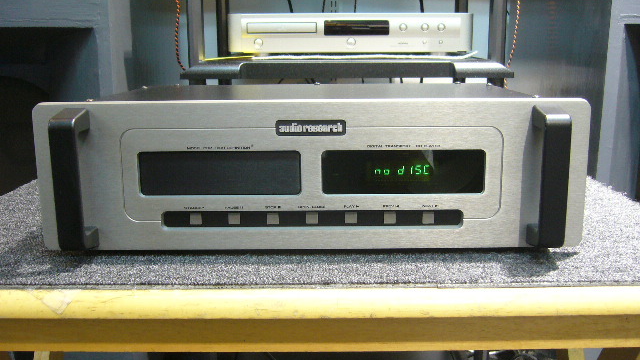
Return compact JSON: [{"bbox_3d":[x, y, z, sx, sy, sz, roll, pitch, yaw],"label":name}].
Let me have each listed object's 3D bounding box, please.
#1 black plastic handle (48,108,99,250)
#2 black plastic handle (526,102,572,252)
[{"bbox_3d":[-0.211,0.002,0.556,0.022,0.126,0.034,0,11,1],"label":"black plastic handle"},{"bbox_3d":[0.195,-0.001,0.551,0.022,0.126,0.034,0,11,1],"label":"black plastic handle"}]

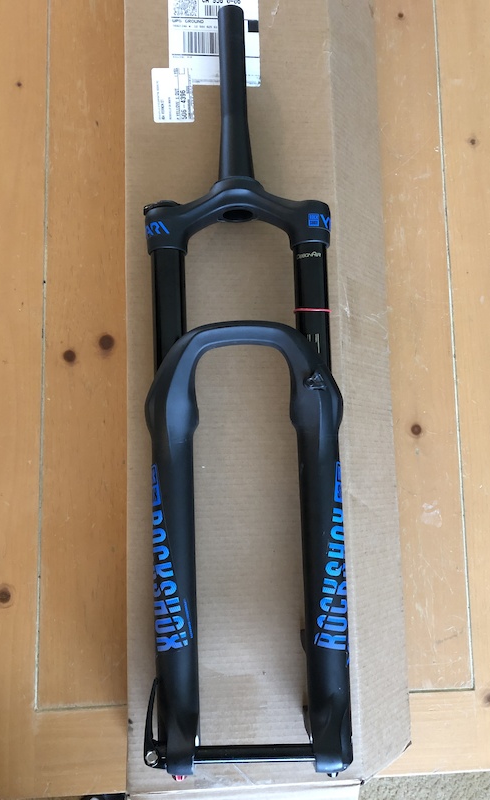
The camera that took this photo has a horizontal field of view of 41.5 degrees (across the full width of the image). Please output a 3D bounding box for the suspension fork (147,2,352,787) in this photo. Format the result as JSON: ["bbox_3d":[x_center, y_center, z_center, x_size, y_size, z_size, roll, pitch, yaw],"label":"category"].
[{"bbox_3d":[-0.004,-0.035,0.659,0.205,0.100,0.794,-2,84,2],"label":"suspension fork"}]

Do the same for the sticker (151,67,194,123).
[{"bbox_3d":[-0.081,-0.342,0.727,0.044,0.002,0.065,-3,84,-5],"label":"sticker"}]

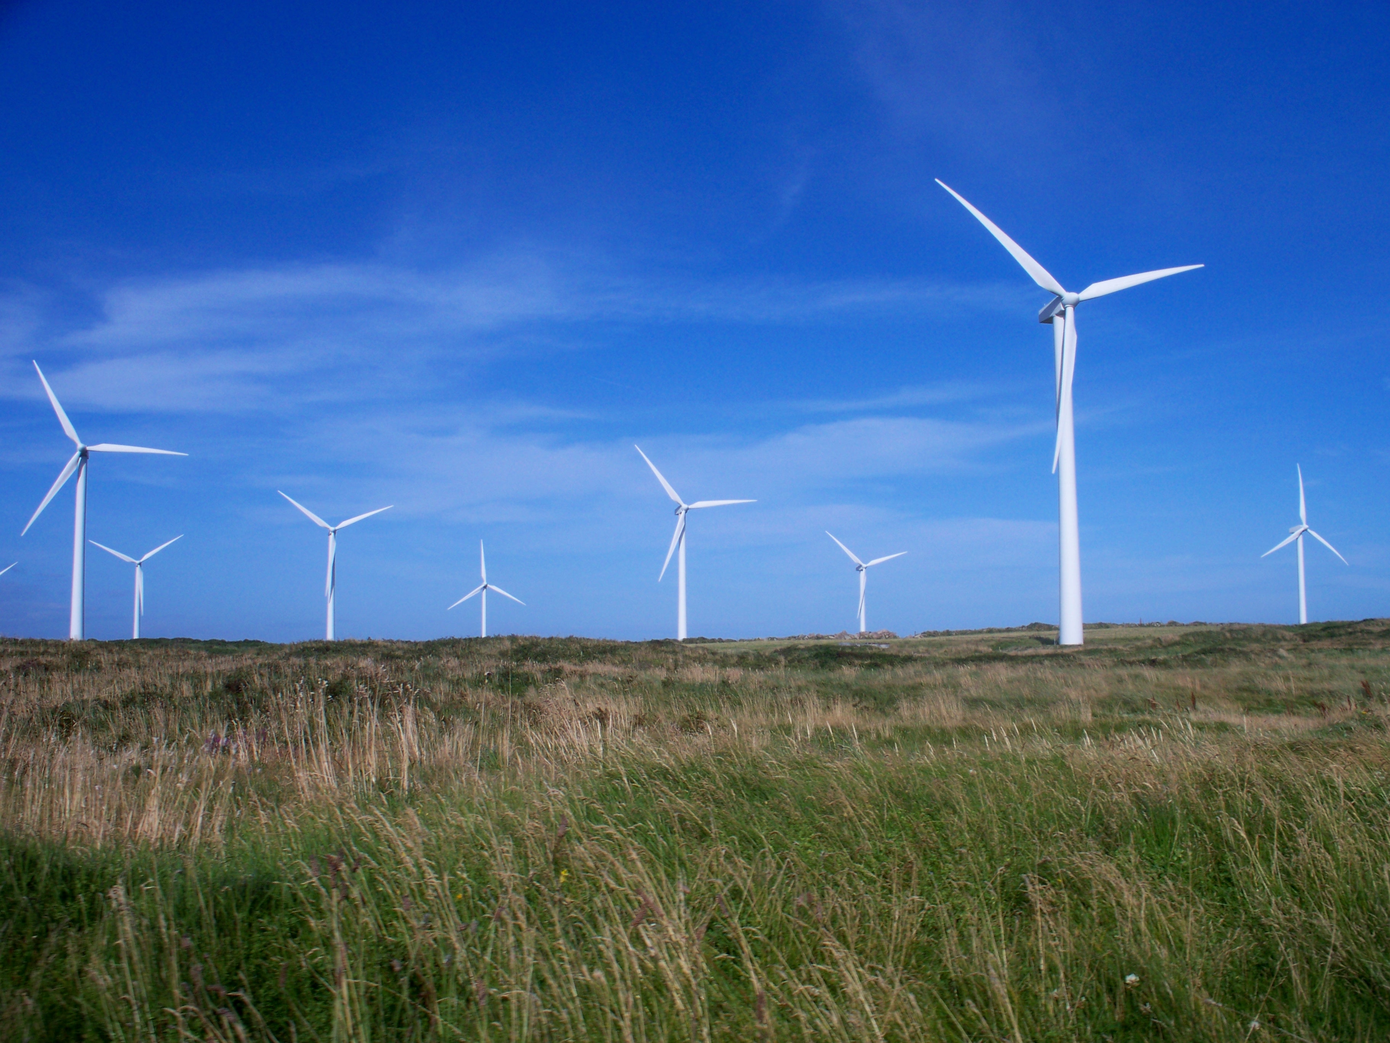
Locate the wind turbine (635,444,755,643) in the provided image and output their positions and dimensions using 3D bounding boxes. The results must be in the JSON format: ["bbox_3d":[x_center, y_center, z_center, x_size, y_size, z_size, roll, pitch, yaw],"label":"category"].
[{"bbox_3d":[0.690,9.460,456.400,41.590,67.300,9.700,1,-5,-21],"label":"wind turbine"}]

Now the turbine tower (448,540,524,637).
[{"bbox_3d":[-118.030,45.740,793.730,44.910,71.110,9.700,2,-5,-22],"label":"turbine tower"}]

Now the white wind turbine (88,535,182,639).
[{"bbox_3d":[-278.140,36.390,698.650,44.840,60.050,9.920,2,-5,-26],"label":"white wind turbine"}]

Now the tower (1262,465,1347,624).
[{"bbox_3d":[234.130,13.400,545.070,44.890,72.600,9.700,2,-5,-23],"label":"tower"}]

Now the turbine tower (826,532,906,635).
[{"bbox_3d":[84.790,36.460,689.180,43.950,62.740,9.860,1,-5,-20],"label":"turbine tower"}]

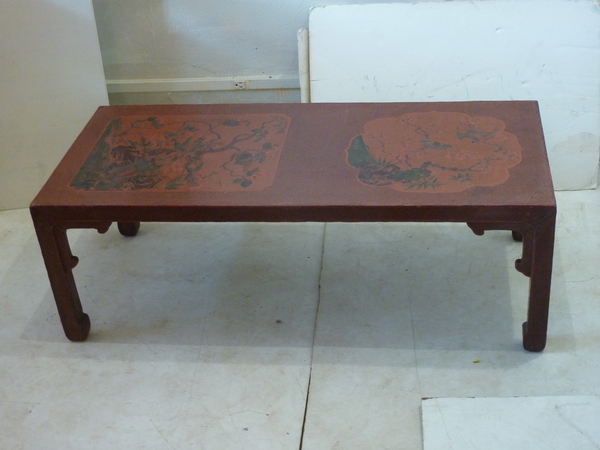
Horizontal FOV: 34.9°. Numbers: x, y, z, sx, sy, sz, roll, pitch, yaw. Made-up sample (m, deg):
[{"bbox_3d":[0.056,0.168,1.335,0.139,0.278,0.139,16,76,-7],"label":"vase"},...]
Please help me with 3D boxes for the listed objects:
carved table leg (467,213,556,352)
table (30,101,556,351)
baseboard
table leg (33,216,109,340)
[{"bbox_3d":[0.437,0.115,2.010,0.173,0.344,0.056,0,32,9],"label":"carved table leg"},{"bbox_3d":[0.009,-0.012,2.251,1.092,0.368,0.486,0,32,9],"label":"table"},{"bbox_3d":[-0.284,-0.408,2.775,0.573,0.032,0.019,0,32,9],"label":"baseboard"},{"bbox_3d":[-0.473,0.114,2.148,0.169,0.339,0.056,0,32,9],"label":"table leg"}]

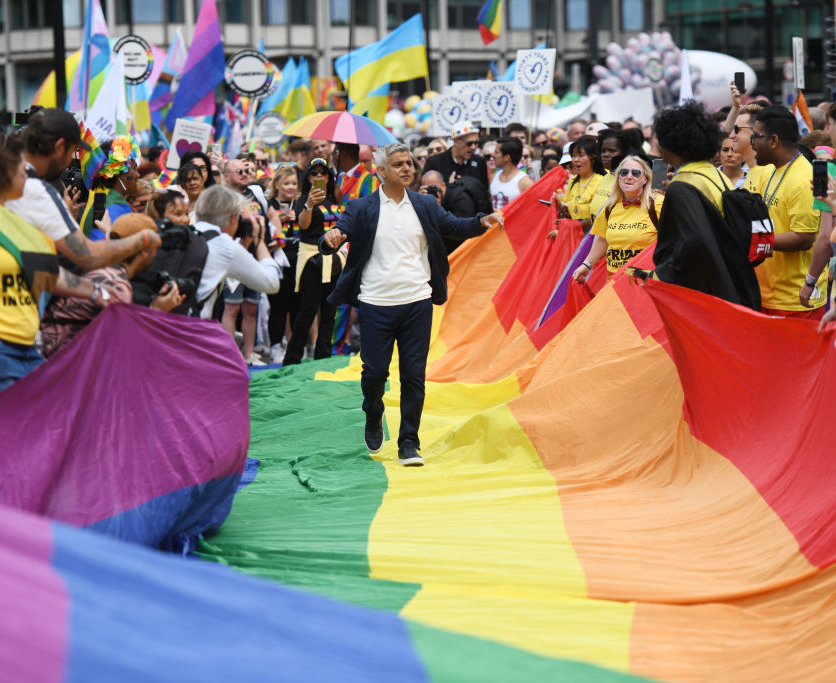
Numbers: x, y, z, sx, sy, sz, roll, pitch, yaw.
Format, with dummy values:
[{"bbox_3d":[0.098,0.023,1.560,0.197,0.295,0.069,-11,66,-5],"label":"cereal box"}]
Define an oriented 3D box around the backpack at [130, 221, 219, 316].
[{"bbox_3d":[-1.119,-0.338,17.800,0.250,0.470,0.320,-3,3,-35],"label":"backpack"}]

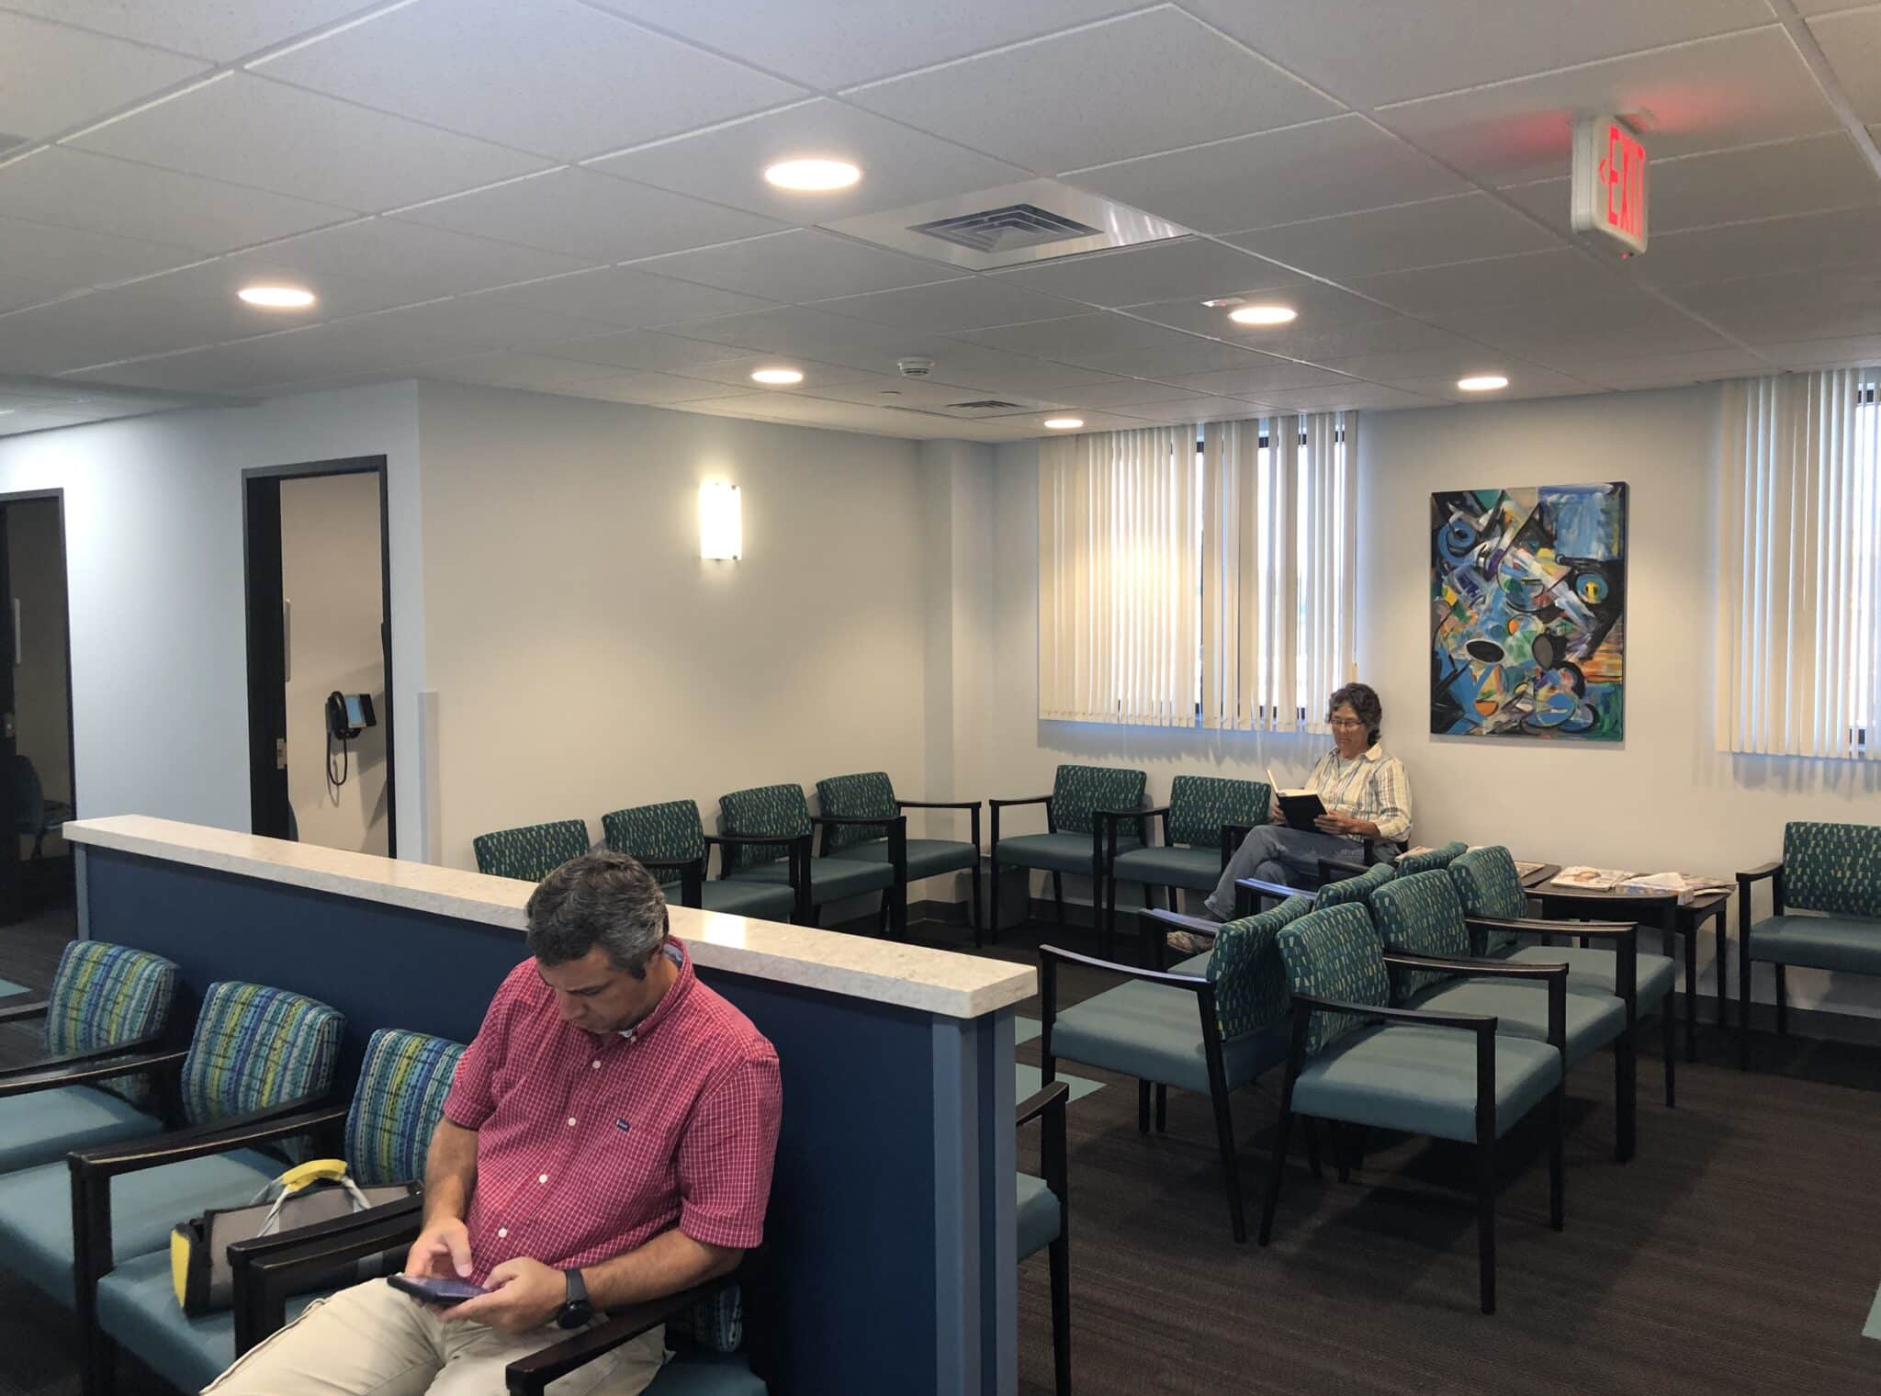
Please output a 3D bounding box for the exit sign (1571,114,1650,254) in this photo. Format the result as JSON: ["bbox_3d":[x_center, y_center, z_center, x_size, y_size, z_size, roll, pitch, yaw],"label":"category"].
[{"bbox_3d":[1.127,-0.857,2.573,0.048,0.188,0.285,3,5,41],"label":"exit sign"}]

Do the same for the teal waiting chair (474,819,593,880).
[{"bbox_3d":[-1.345,0.882,5.574,0.630,0.810,0.610,3,5,37],"label":"teal waiting chair"}]

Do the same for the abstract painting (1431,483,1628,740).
[{"bbox_3d":[2.361,-0.341,6.143,0.760,1.010,0.040,3,5,37],"label":"abstract painting"}]

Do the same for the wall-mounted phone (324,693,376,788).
[{"bbox_3d":[-2.886,0.199,7.471,0.110,0.476,0.202,2,5,38],"label":"wall-mounted phone"}]

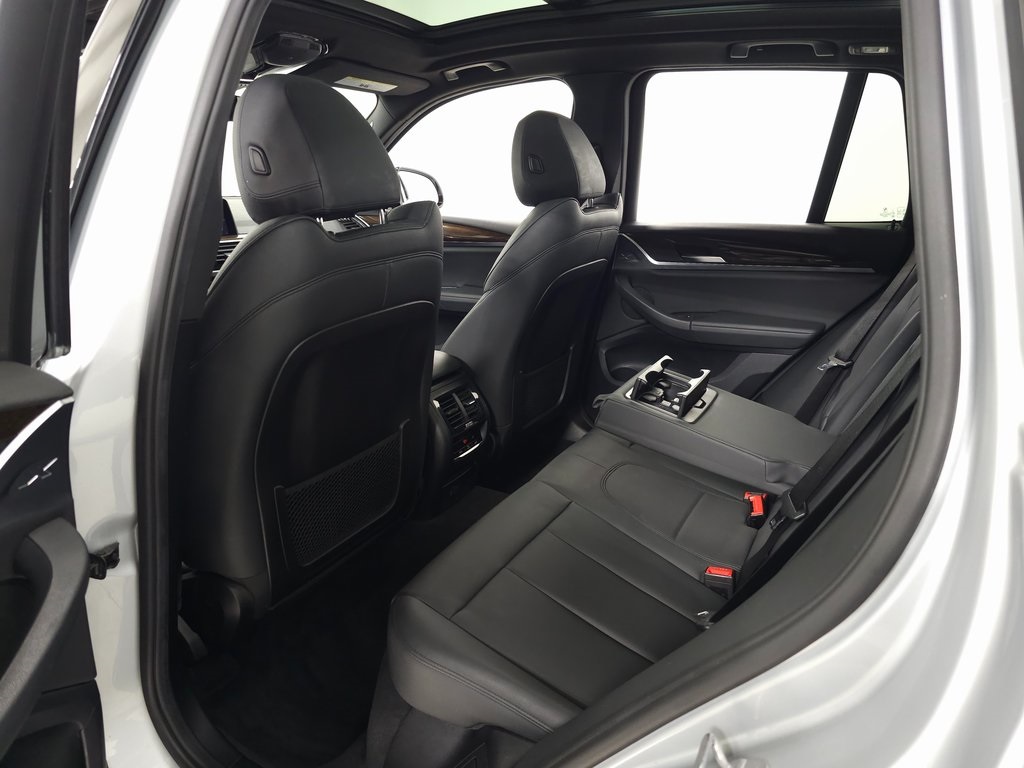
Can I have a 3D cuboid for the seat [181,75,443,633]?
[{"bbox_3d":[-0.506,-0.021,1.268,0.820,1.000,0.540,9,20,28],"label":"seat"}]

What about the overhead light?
[{"bbox_3d":[0.749,-0.690,1.406,0.095,0.028,0.025,9,20,28],"label":"overhead light"}]

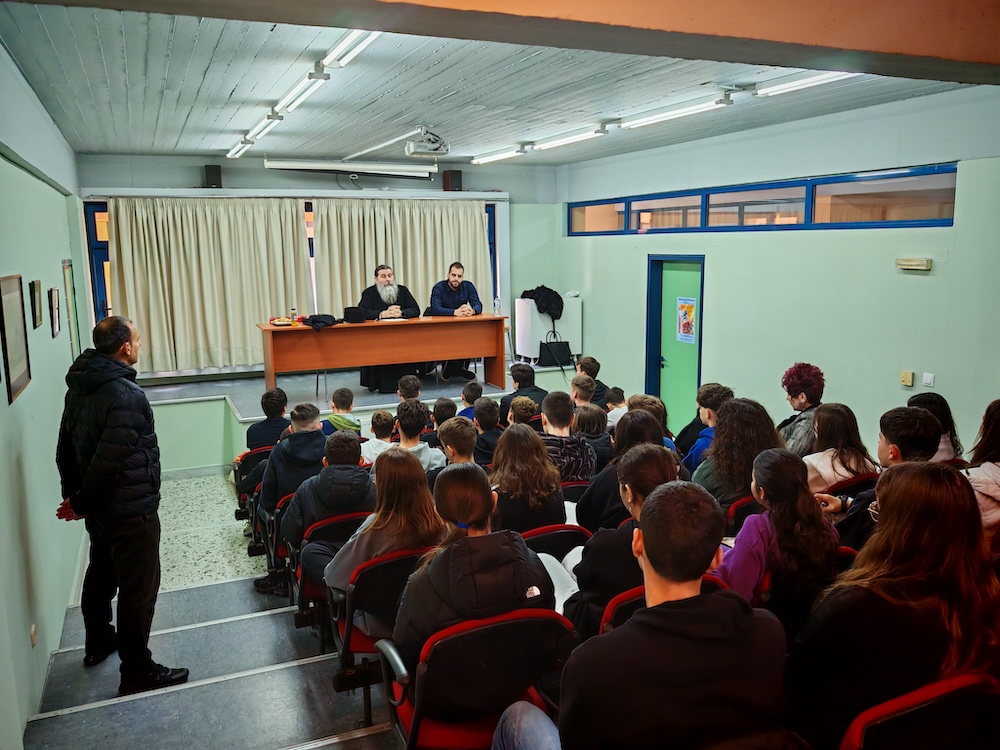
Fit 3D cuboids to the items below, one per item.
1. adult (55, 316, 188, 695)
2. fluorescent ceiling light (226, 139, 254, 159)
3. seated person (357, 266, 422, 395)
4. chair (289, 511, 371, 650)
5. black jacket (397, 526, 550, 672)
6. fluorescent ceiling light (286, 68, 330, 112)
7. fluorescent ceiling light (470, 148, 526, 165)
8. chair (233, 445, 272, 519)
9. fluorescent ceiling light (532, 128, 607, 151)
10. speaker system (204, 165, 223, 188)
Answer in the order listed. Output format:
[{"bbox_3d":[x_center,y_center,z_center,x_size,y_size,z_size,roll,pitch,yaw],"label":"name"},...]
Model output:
[{"bbox_3d":[-1.838,0.607,3.729,0.560,1.750,0.450,7,12,37],"label":"adult"},{"bbox_3d":[-2.585,-2.264,7.729,0.120,0.095,1.225,-5,11,-24],"label":"fluorescent ceiling light"},{"bbox_3d":[-1.250,-0.538,8.607,0.700,1.325,0.850,-3,10,-16],"label":"seated person"},{"bbox_3d":[-0.811,1.015,3.994,0.540,0.840,0.620,-5,11,-24],"label":"chair"},{"bbox_3d":[-0.074,0.718,2.325,0.530,0.560,0.400,-5,11,-24],"label":"black jacket"},{"bbox_3d":[-1.278,-1.811,4.955,0.120,0.095,1.225,-5,11,-24],"label":"fluorescent ceiling light"},{"bbox_3d":[-0.025,-2.472,8.685,0.120,0.095,1.225,-5,11,-24],"label":"fluorescent ceiling light"},{"bbox_3d":[-1.876,0.916,6.389,0.540,0.800,0.560,-5,11,-24],"label":"chair"},{"bbox_3d":[0.649,-2.287,7.505,0.170,0.090,1.250,-5,11,-24],"label":"fluorescent ceiling light"},{"bbox_3d":[-3.505,-2.420,9.534,0.185,0.285,0.200,-5,11,-24],"label":"speaker system"}]

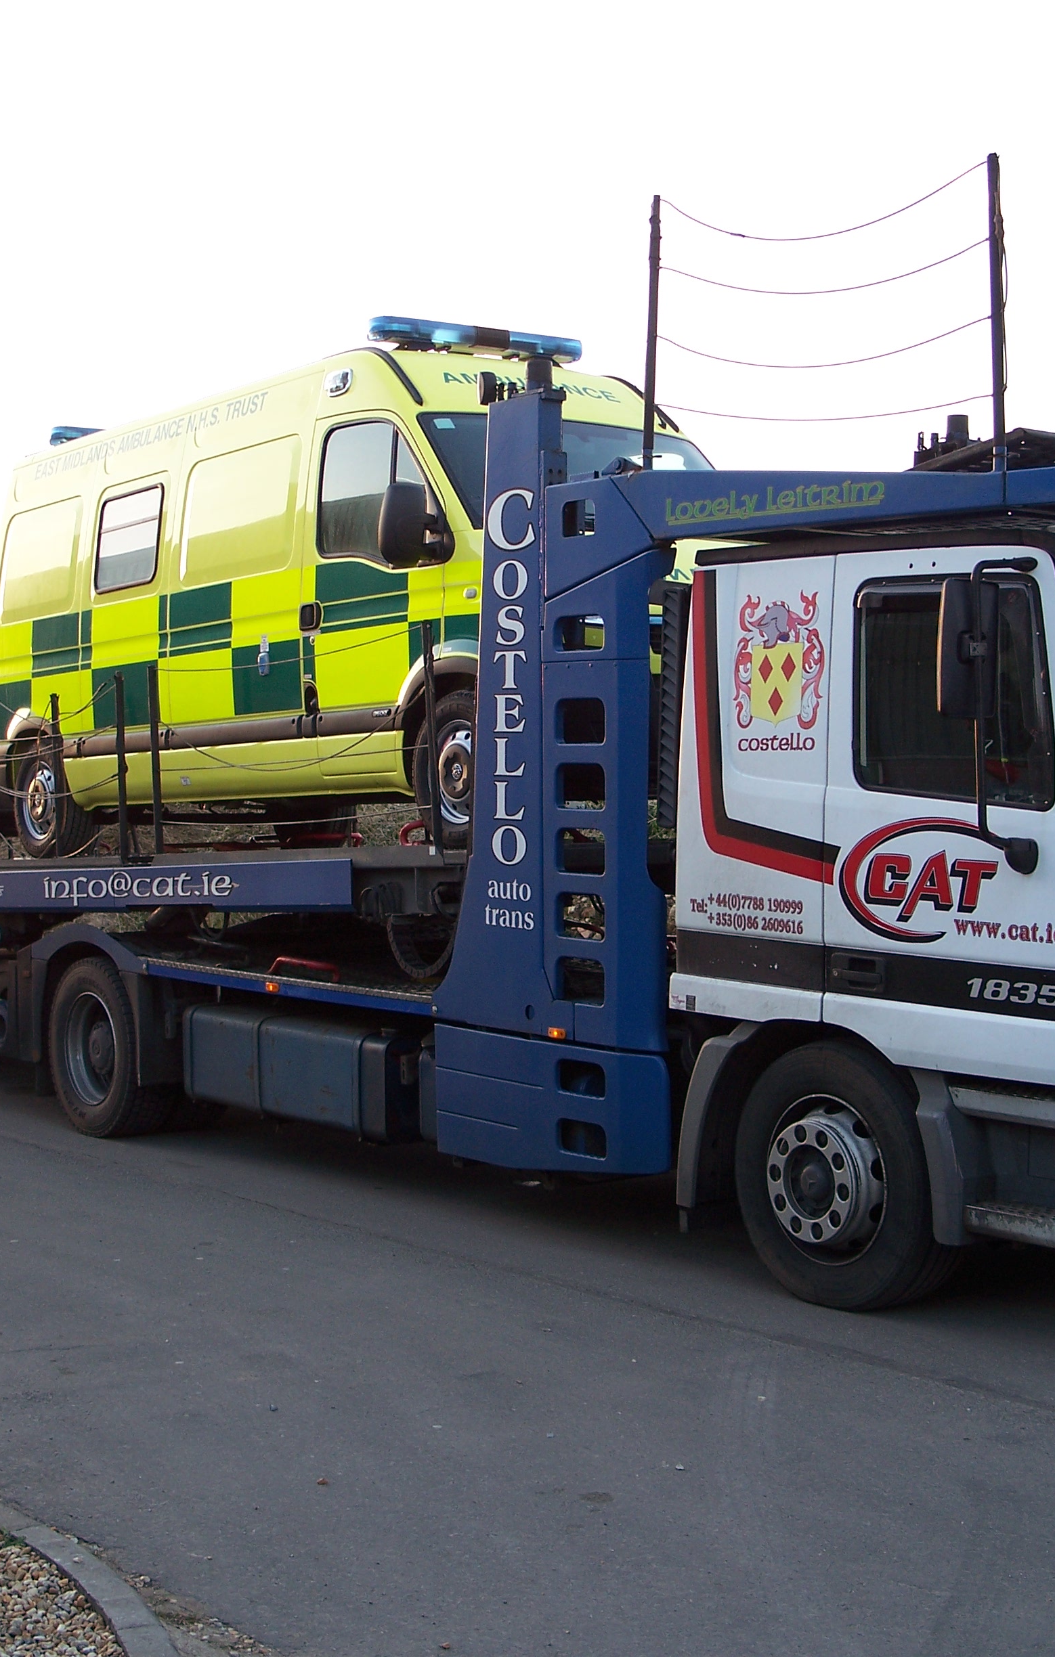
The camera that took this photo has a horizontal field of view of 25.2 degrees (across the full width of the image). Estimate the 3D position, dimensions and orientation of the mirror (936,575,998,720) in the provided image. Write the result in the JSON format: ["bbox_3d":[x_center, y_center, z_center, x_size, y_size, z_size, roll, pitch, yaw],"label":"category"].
[{"bbox_3d":[1.382,-0.570,7.432,0.190,0.440,0.090,-1,2,-27],"label":"mirror"}]

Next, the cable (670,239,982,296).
[{"bbox_3d":[0.997,-1.993,8.265,0.030,0.200,1.581,-2,2,-37],"label":"cable"}]

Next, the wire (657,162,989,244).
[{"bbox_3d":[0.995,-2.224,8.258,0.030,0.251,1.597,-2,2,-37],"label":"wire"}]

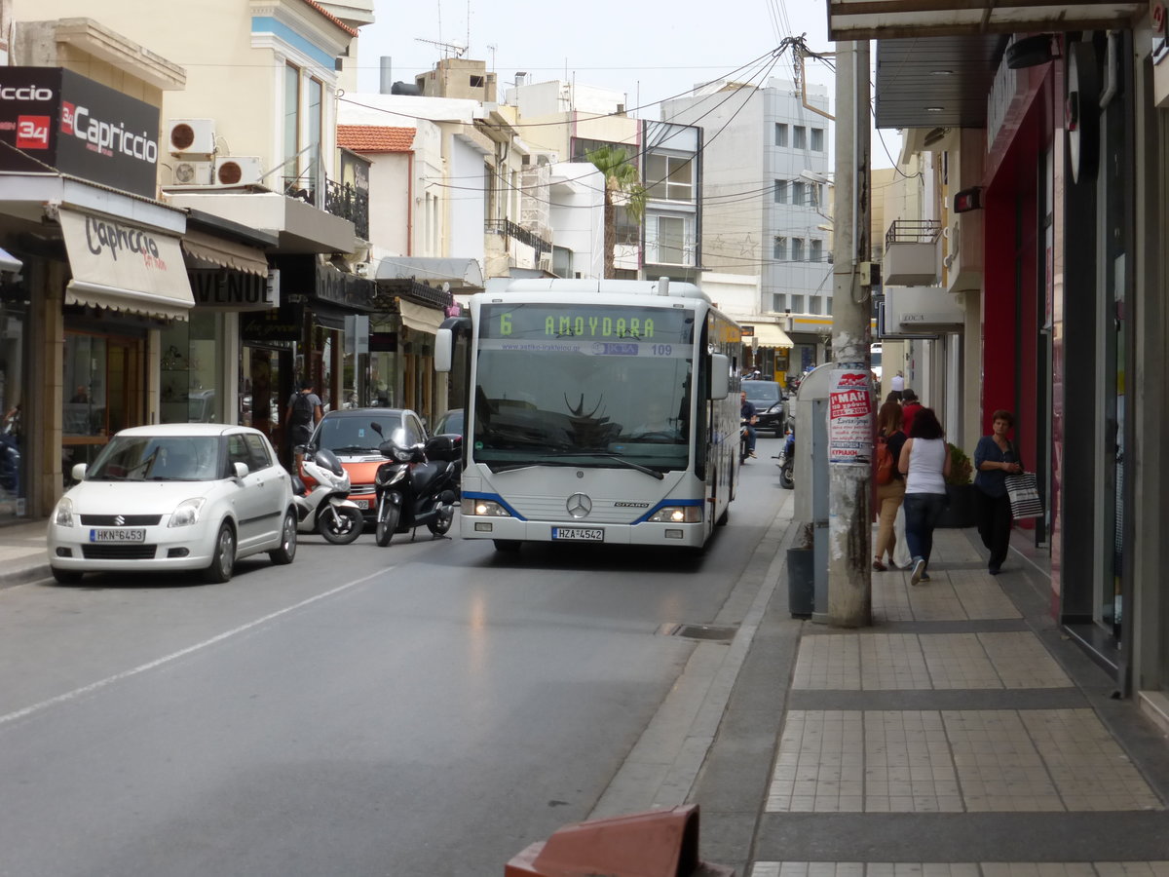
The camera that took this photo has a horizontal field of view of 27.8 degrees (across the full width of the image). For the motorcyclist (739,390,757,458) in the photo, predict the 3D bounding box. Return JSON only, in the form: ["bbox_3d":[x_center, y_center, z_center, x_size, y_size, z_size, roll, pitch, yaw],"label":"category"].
[{"bbox_3d":[3.330,-0.285,49.500,0.650,1.420,0.850,1,1,7],"label":"motorcyclist"}]

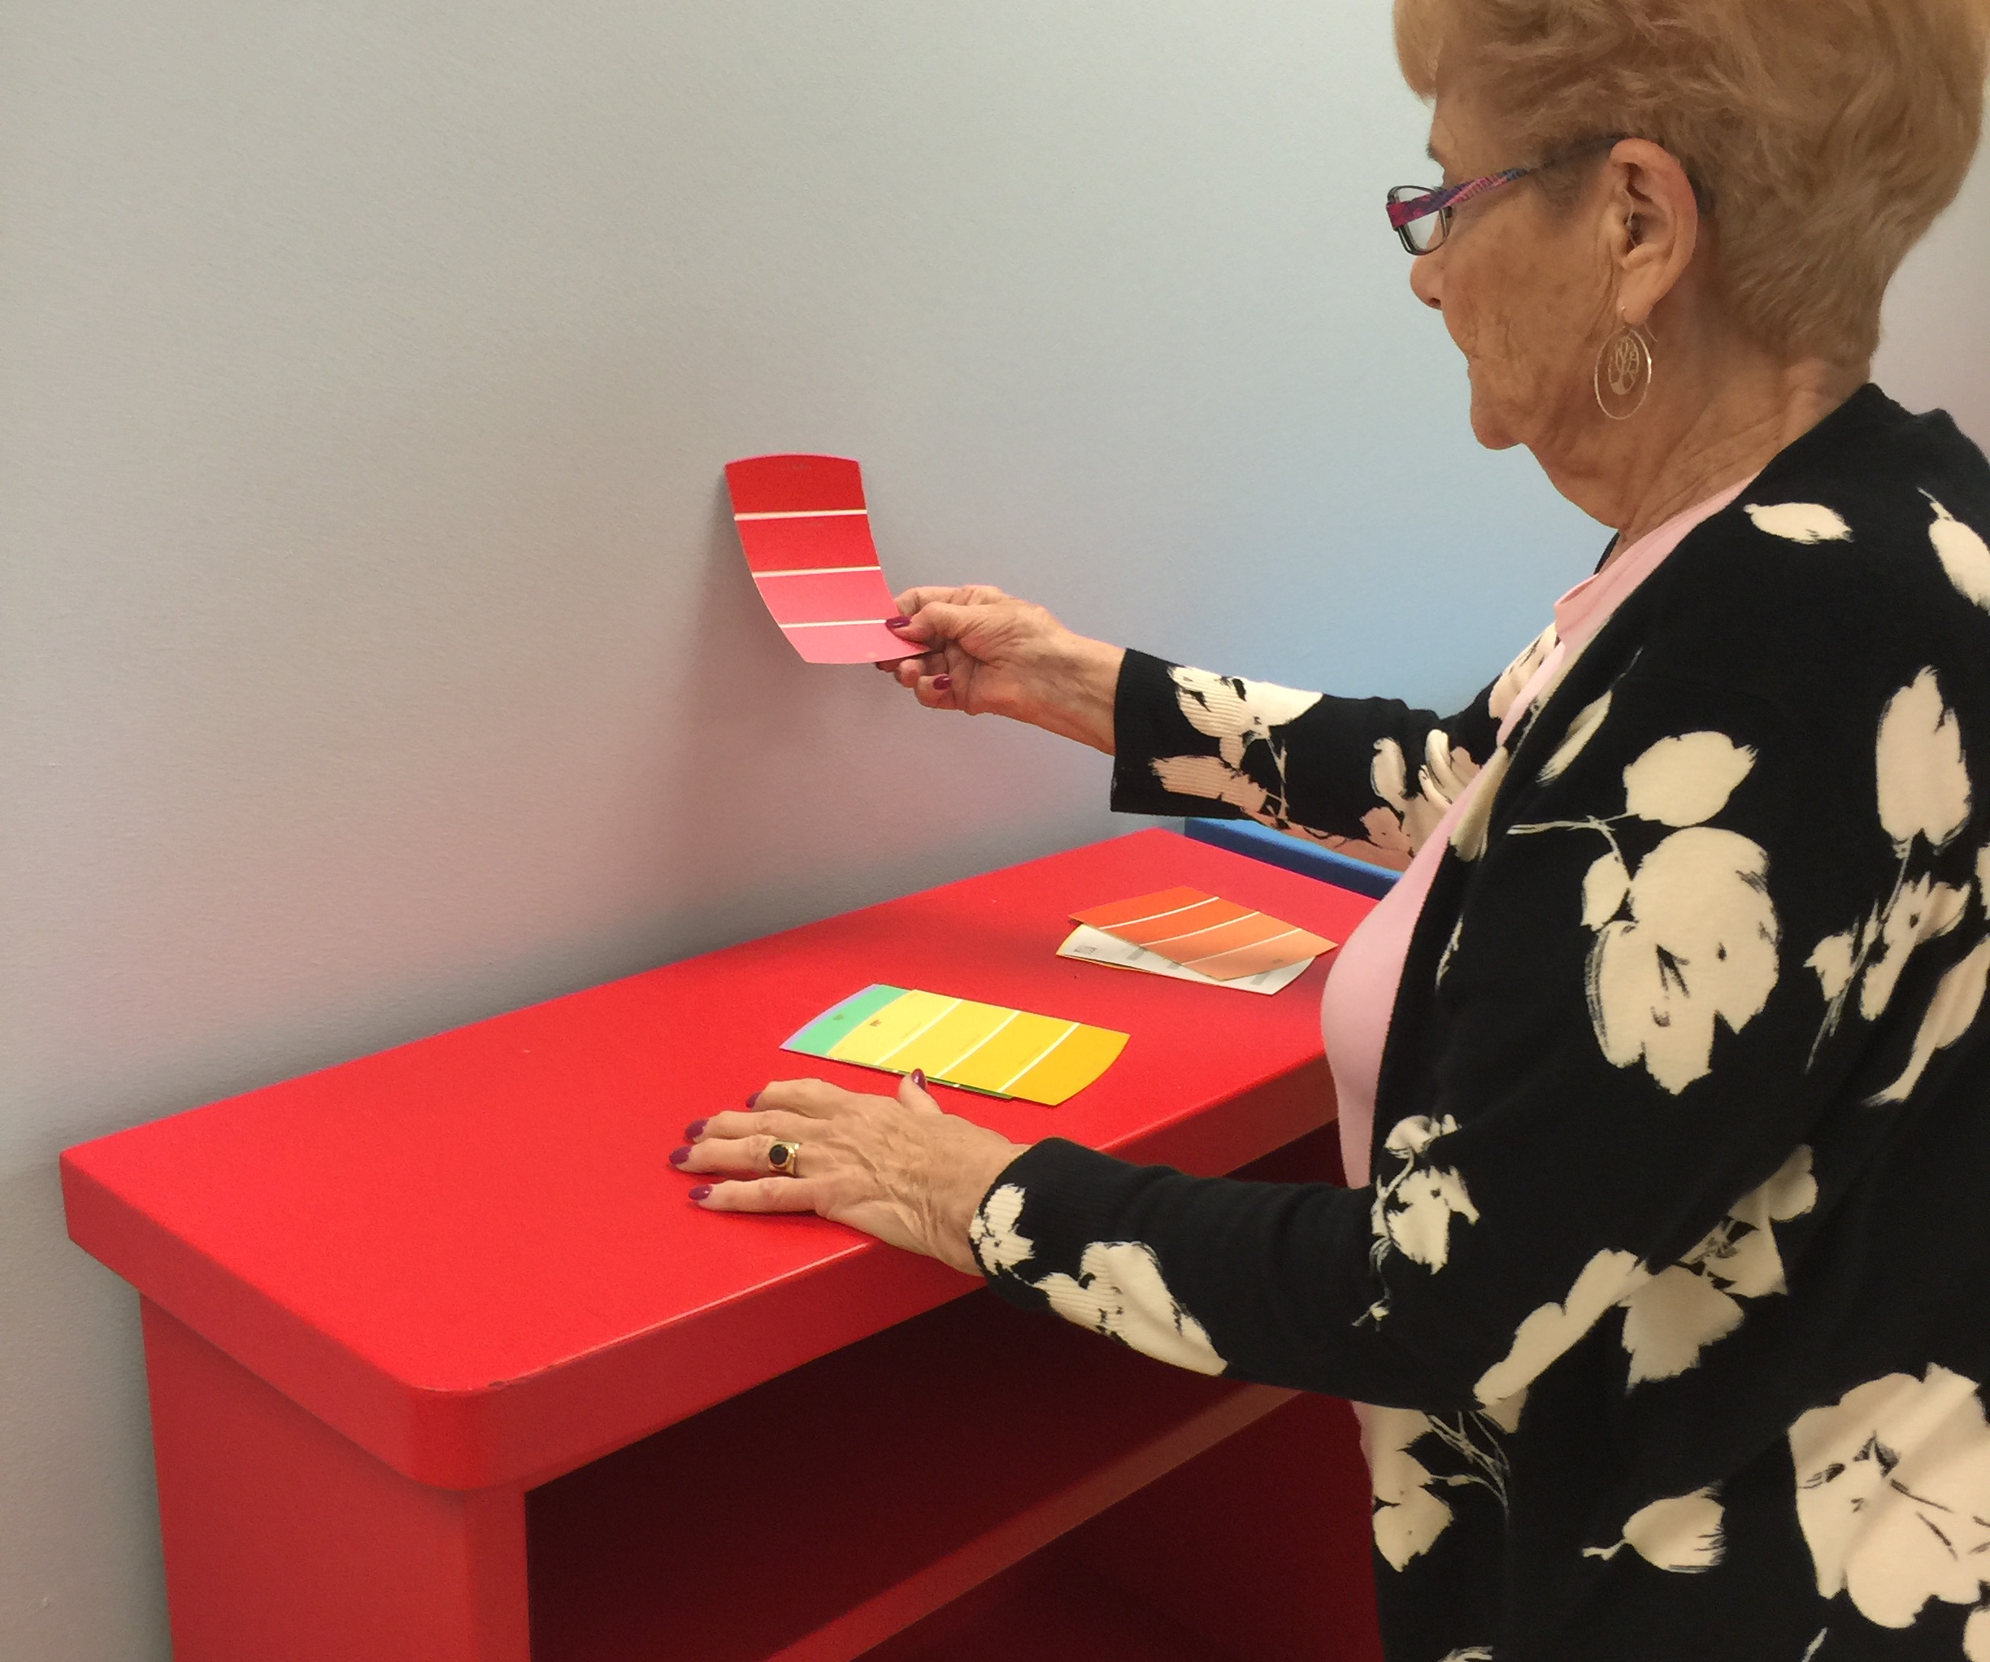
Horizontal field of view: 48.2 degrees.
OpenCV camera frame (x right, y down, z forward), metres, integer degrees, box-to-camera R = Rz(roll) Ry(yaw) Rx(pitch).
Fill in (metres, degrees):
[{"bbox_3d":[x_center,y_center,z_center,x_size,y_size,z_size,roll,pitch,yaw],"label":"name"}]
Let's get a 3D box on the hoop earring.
[{"bbox_3d":[0.232,-0.170,0.820,0.003,0.036,0.034,-5,17,-20],"label":"hoop earring"}]

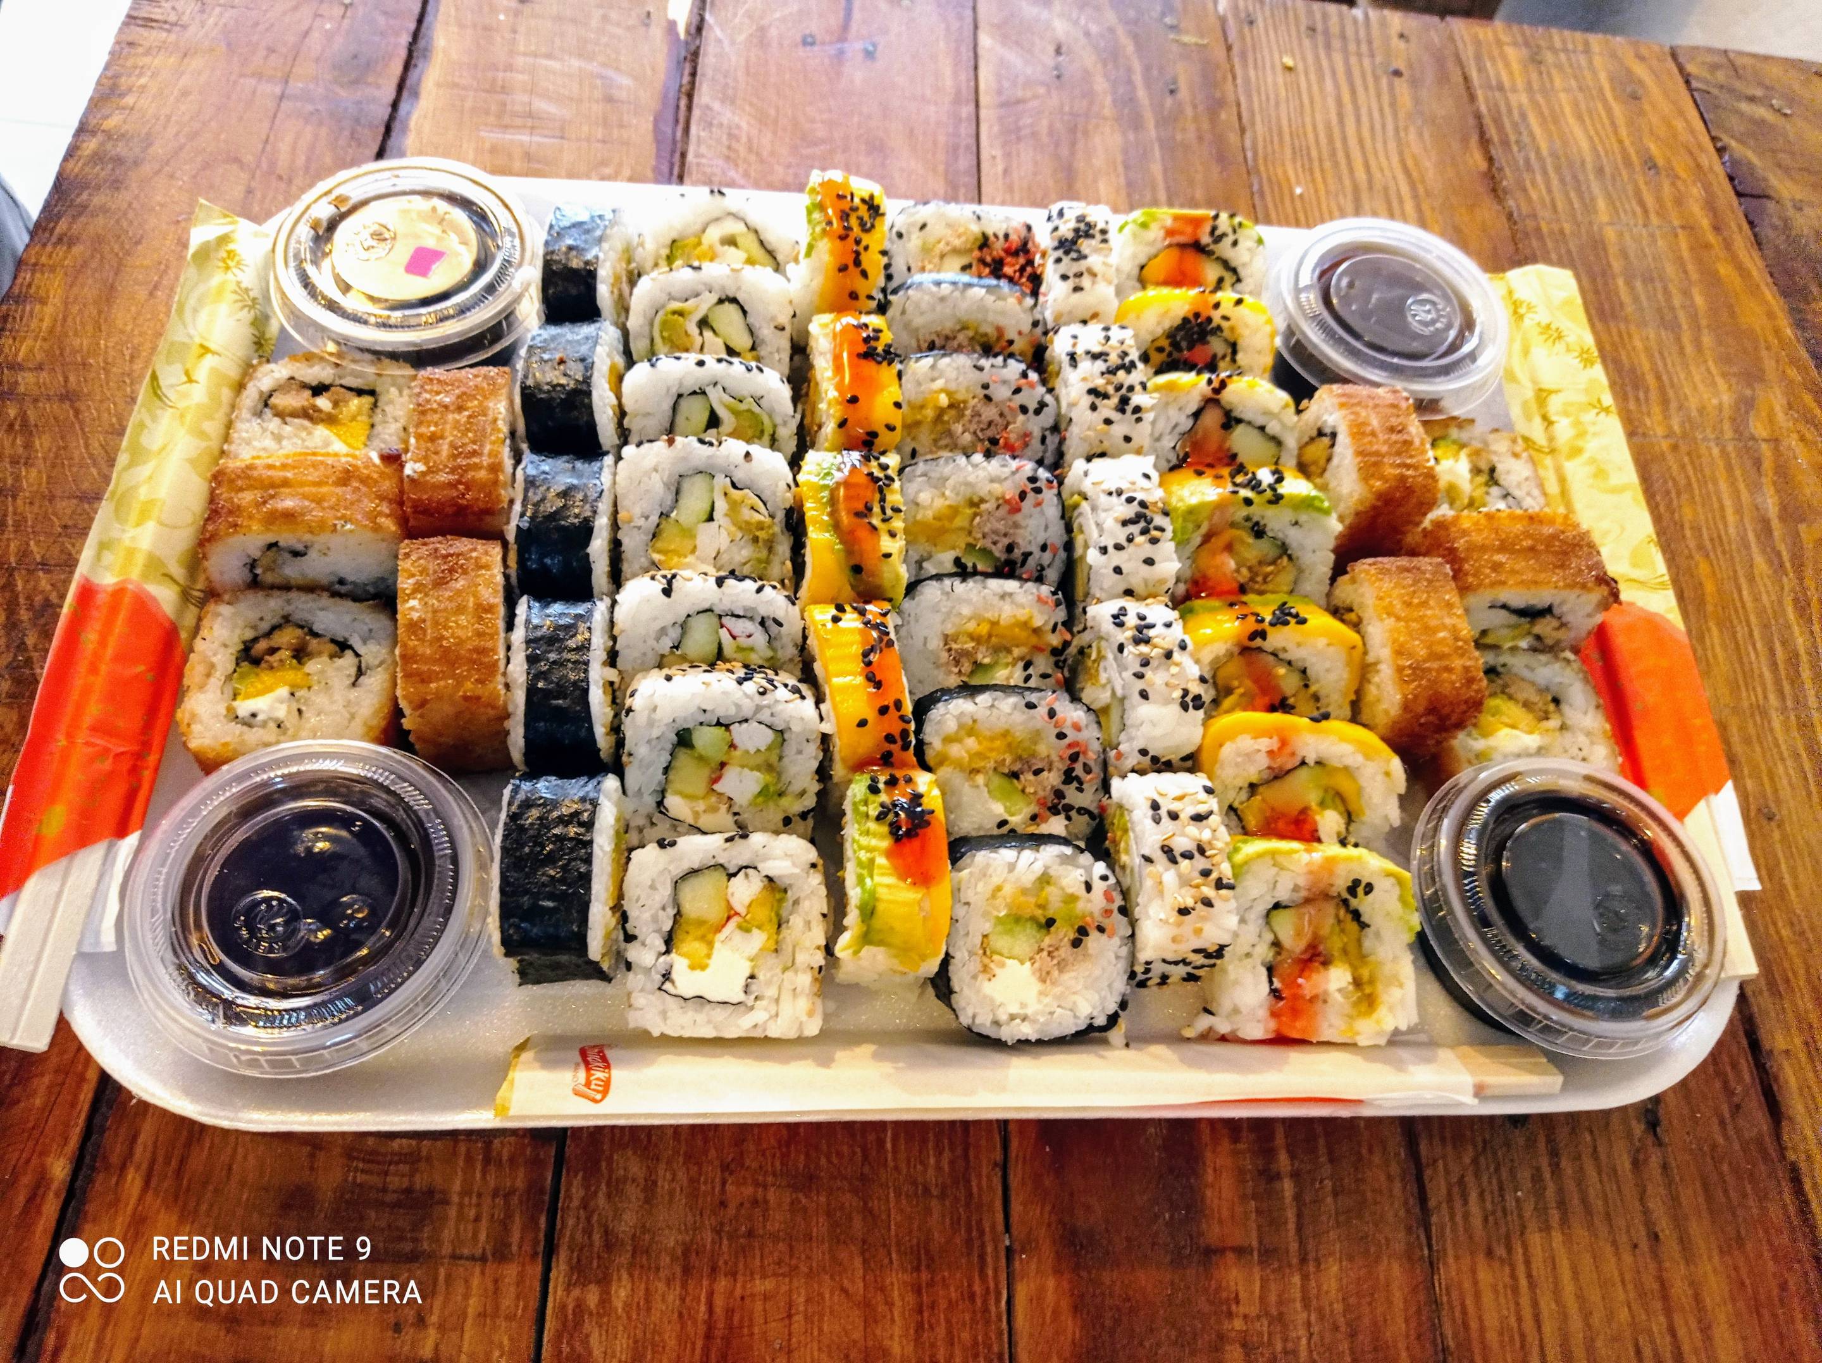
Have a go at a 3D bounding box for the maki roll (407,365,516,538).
[{"bbox_3d":[-0.108,-0.050,0.355,0.023,0.041,0.043,1,59,-7],"label":"maki roll"}]

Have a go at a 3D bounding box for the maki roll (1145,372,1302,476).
[{"bbox_3d":[0.082,-0.065,0.392,0.038,0.037,0.021,1,17,-7],"label":"maki roll"}]

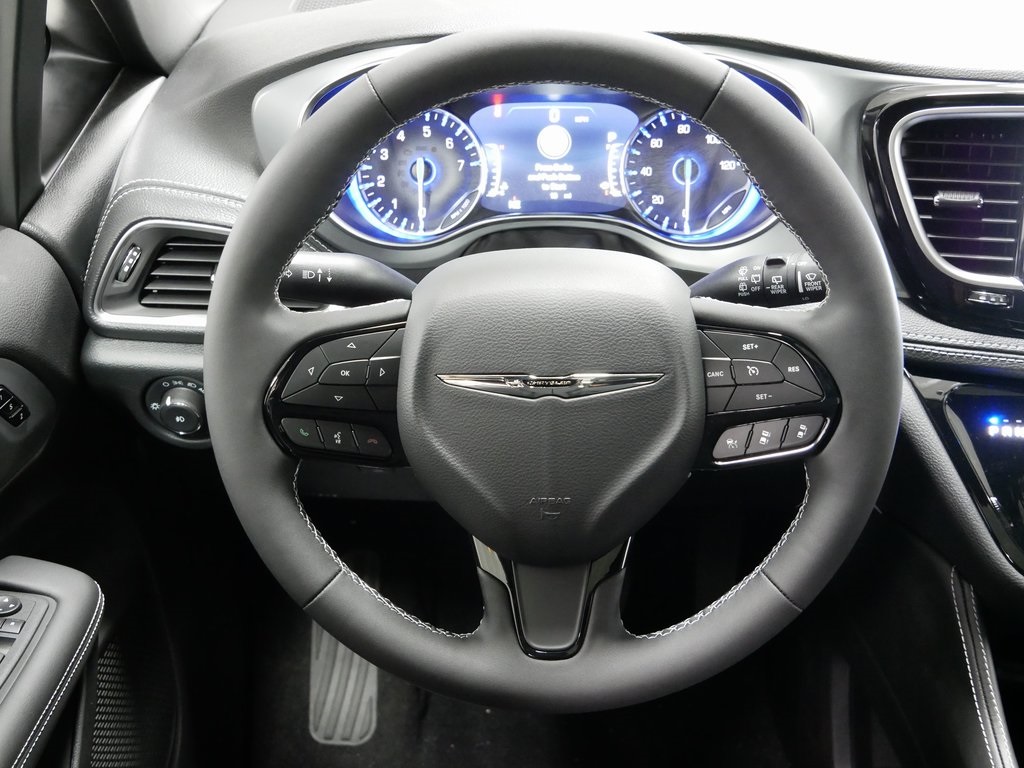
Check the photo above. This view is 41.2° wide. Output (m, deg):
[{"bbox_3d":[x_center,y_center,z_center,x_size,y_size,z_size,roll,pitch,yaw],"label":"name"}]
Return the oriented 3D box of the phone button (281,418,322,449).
[{"bbox_3d":[-0.116,0.028,0.763,0.026,0.016,0.007,3,-8,0],"label":"phone button"}]

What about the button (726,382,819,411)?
[{"bbox_3d":[0.147,0.007,0.768,0.052,0.016,0.009,0,3,3],"label":"button"}]

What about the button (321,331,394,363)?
[{"bbox_3d":[-0.087,-0.021,0.768,0.042,0.018,0.009,0,3,-3],"label":"button"}]

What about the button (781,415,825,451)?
[{"bbox_3d":[0.161,0.027,0.756,0.026,0.017,0.007,-4,-8,-1],"label":"button"}]

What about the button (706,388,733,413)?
[{"bbox_3d":[0.115,0.010,0.758,0.019,0.017,0.007,0,-8,0],"label":"button"}]

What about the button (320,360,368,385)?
[{"bbox_3d":[-0.095,-0.006,0.768,0.027,0.014,0.009,0,3,-3],"label":"button"}]

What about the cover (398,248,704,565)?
[{"bbox_3d":[0.023,0.013,0.778,0.176,0.180,0.055,0,3,0],"label":"cover"}]

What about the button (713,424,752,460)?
[{"bbox_3d":[0.123,0.032,0.755,0.024,0.018,0.007,-4,-8,-1],"label":"button"}]

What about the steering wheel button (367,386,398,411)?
[{"bbox_3d":[-0.072,0.009,0.768,0.018,0.015,0.009,0,3,-3],"label":"steering wheel button"}]

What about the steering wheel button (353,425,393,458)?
[{"bbox_3d":[-0.079,0.033,0.768,0.023,0.019,0.009,0,3,-3],"label":"steering wheel button"}]

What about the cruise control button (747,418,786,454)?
[{"bbox_3d":[0.144,0.030,0.768,0.023,0.020,0.009,0,3,3],"label":"cruise control button"}]

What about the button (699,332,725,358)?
[{"bbox_3d":[0.111,-0.021,0.757,0.016,0.015,0.008,0,-11,4],"label":"button"}]

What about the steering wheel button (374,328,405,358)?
[{"bbox_3d":[-0.069,-0.022,0.770,0.022,0.018,0.007,0,-8,0],"label":"steering wheel button"}]

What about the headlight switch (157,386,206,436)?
[{"bbox_3d":[-0.233,0.019,0.960,0.031,0.031,0.022,-5,29,-10],"label":"headlight switch"}]

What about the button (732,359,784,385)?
[{"bbox_3d":[0.138,-0.006,0.760,0.029,0.015,0.007,0,-8,0],"label":"button"}]

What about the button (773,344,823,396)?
[{"bbox_3d":[0.161,-0.008,0.768,0.029,0.029,0.009,0,3,3],"label":"button"}]

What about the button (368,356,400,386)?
[{"bbox_3d":[-0.071,-0.007,0.767,0.021,0.016,0.007,0,-8,0],"label":"button"}]

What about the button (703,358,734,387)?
[{"bbox_3d":[0.115,-0.006,0.760,0.020,0.016,0.007,0,-8,0],"label":"button"}]

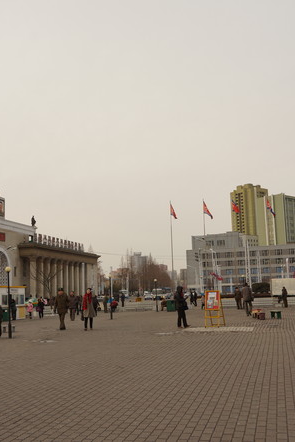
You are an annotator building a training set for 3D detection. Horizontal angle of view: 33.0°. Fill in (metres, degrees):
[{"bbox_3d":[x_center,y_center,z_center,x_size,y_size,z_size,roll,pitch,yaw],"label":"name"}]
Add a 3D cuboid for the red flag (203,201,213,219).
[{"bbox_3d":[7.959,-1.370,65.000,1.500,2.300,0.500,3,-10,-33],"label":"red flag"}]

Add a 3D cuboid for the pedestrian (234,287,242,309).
[{"bbox_3d":[6.881,5.817,37.413,0.520,1.630,0.380,-2,-8,-3],"label":"pedestrian"}]

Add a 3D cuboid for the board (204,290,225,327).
[{"bbox_3d":[2.791,3.651,20.600,0.620,1.480,0.850,-5,-8,21],"label":"board"}]

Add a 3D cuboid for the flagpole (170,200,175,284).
[{"bbox_3d":[4.062,4.767,83.153,0.300,16.640,0.300,-2,-8,0],"label":"flagpole"}]

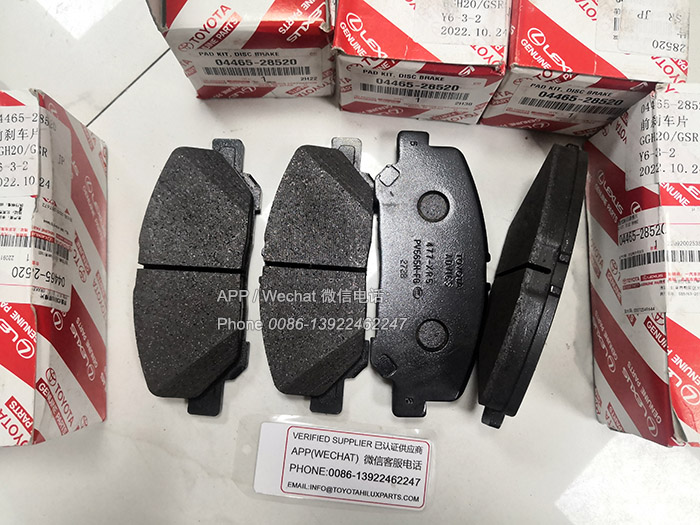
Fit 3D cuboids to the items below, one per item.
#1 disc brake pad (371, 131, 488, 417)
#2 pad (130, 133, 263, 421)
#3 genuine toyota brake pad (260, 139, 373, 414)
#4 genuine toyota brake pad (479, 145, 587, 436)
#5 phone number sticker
[{"bbox_3d":[0.044,0.005,0.302,0.062,0.018,0.155,2,81,-1],"label":"disc brake pad"},{"bbox_3d":[-0.083,0.004,0.300,0.062,0.018,0.155,3,81,0],"label":"pad"},{"bbox_3d":[-0.017,0.003,0.301,0.062,0.018,0.155,4,81,0],"label":"genuine toyota brake pad"},{"bbox_3d":[0.086,0.007,0.266,0.017,0.062,0.147,18,83,3],"label":"genuine toyota brake pad"},{"bbox_3d":[-0.004,0.109,0.293,0.093,0.002,0.037,6,81,0],"label":"phone number sticker"}]

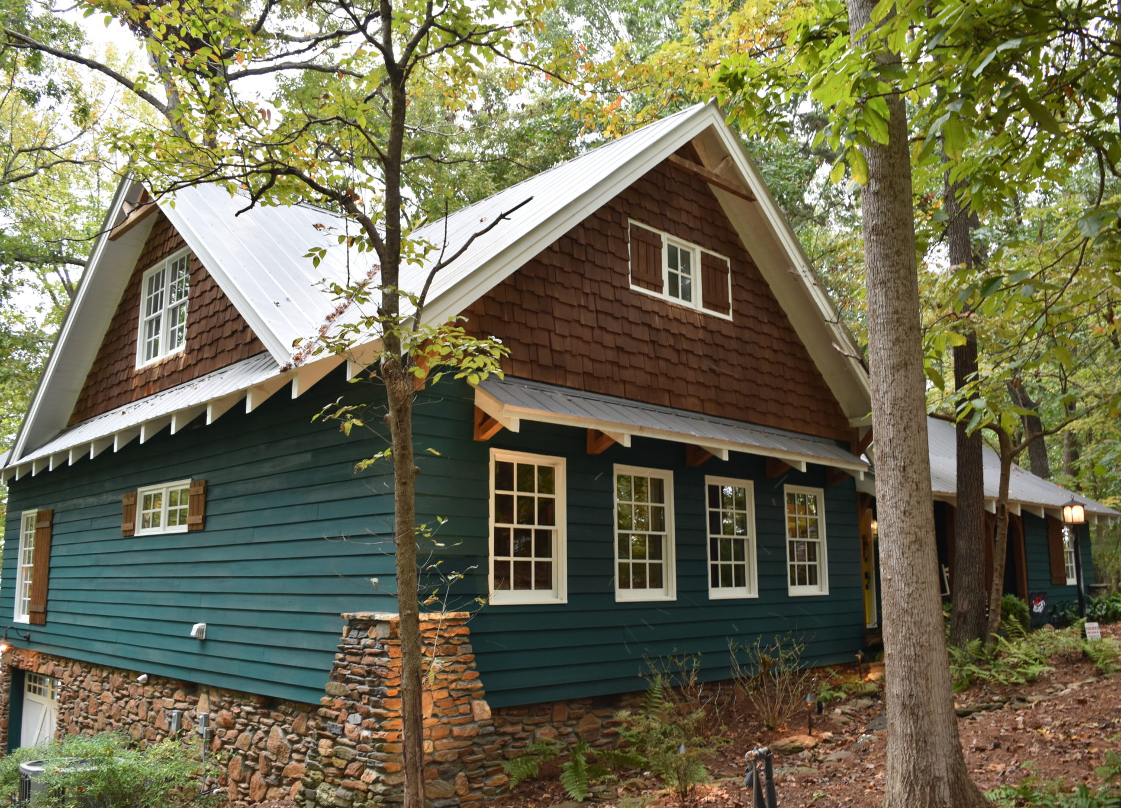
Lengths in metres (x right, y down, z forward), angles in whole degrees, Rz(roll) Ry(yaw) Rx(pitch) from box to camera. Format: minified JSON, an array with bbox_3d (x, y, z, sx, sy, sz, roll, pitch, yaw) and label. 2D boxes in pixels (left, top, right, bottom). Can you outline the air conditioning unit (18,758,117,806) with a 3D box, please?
[{"bbox_3d":[-5.294,4.334,9.824,0.860,0.820,0.860,10,-15,-44],"label":"air conditioning unit"}]

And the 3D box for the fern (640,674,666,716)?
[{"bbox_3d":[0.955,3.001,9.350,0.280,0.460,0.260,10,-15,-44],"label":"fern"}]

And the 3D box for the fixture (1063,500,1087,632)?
[{"bbox_3d":[7.847,2.444,13.706,0.260,2.085,0.260,0,-11,-4],"label":"fixture"}]

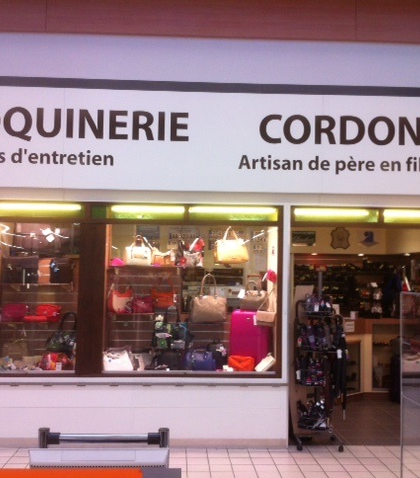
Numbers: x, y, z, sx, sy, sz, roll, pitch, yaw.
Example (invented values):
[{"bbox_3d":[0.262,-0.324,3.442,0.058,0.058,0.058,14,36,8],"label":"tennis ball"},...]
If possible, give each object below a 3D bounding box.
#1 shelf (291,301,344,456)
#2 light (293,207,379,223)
[{"bbox_3d":[1.077,1.315,6.386,0.490,1.440,0.440,1,-3,9],"label":"shelf"},{"bbox_3d":[1.245,-0.238,6.458,0.858,0.154,0.100,1,-3,-3],"label":"light"}]

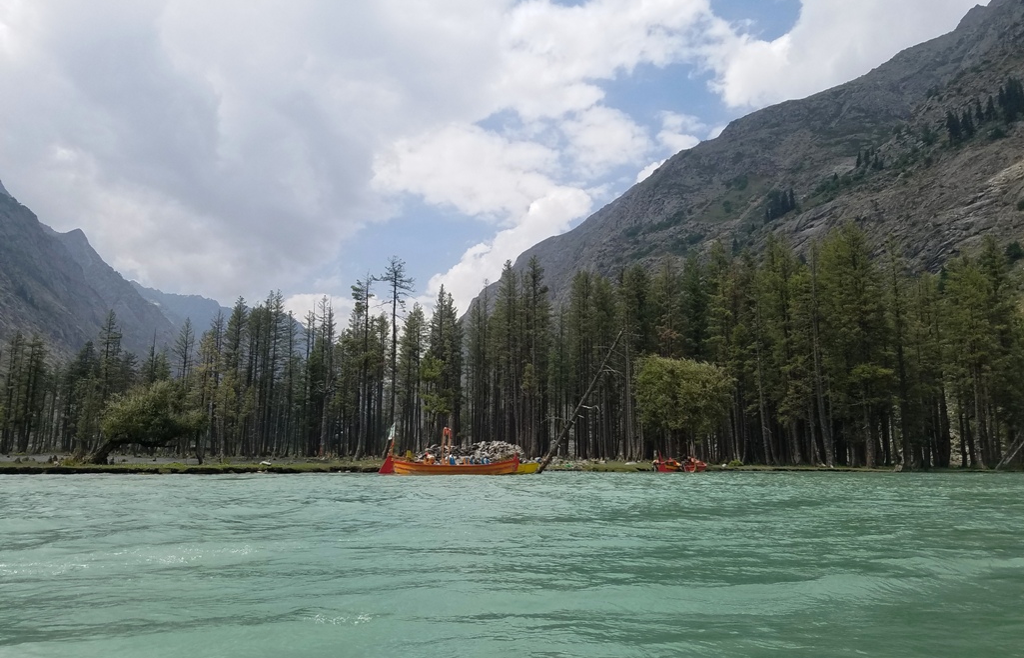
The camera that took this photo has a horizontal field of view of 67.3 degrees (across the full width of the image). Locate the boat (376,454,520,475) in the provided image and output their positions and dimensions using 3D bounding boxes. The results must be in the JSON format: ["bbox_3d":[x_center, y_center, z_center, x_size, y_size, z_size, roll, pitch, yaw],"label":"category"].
[{"bbox_3d":[-3.504,7.659,43.500,7.900,1.220,1.650,1,-9,-5],"label":"boat"}]

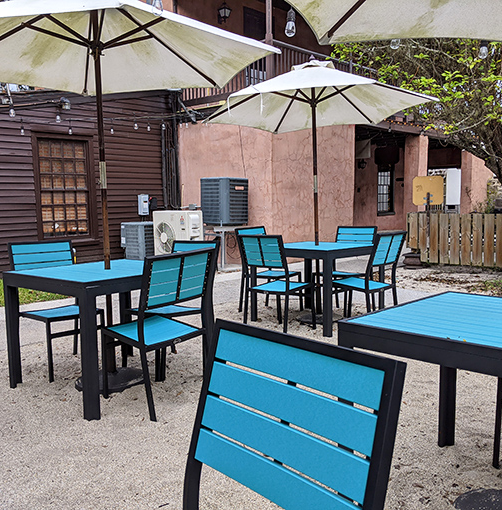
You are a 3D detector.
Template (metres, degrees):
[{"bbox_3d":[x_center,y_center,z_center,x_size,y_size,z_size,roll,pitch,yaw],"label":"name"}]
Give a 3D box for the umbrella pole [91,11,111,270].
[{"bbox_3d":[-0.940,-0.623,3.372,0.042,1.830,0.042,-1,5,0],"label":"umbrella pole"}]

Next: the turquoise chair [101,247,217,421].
[{"bbox_3d":[-0.545,0.424,3.108,0.460,0.885,0.560,-6,7,-42],"label":"turquoise chair"}]

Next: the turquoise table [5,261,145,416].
[{"bbox_3d":[-0.922,0.467,3.474,0.920,0.740,0.920,4,7,40],"label":"turquoise table"}]

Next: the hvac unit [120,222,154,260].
[{"bbox_3d":[-1.853,-0.223,9.100,0.600,0.680,0.620,5,8,45],"label":"hvac unit"}]

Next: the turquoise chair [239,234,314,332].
[{"bbox_3d":[0.253,0.259,4.753,0.460,0.885,0.560,3,7,37],"label":"turquoise chair"}]

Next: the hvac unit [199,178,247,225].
[{"bbox_3d":[-0.453,-0.906,8.900,0.690,0.830,0.690,5,8,45],"label":"hvac unit"}]

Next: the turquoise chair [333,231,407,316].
[{"bbox_3d":[1.030,0.241,4.830,0.460,0.885,0.560,-6,7,-43],"label":"turquoise chair"}]

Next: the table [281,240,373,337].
[{"bbox_3d":[0.657,0.284,5.198,0.920,0.740,0.920,5,8,44],"label":"table"}]

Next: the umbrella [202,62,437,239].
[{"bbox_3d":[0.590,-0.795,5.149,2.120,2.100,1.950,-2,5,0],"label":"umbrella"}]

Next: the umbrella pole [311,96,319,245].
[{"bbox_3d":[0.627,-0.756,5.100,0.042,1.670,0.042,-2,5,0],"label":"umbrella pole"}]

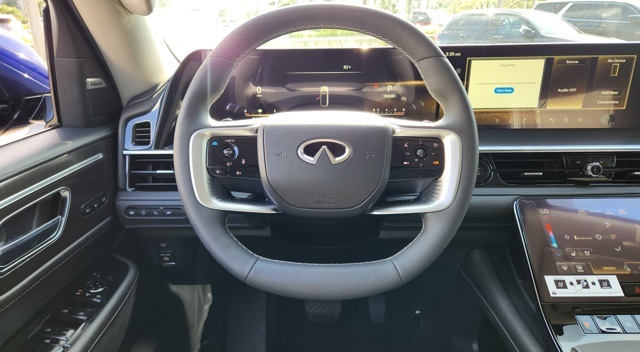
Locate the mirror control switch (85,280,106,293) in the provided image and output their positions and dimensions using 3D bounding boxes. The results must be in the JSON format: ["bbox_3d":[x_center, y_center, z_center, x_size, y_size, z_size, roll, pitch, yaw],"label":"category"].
[{"bbox_3d":[-0.349,0.173,0.665,0.030,0.012,0.030,0,20,0],"label":"mirror control switch"}]

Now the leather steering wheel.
[{"bbox_3d":[0.009,-0.032,0.563,0.385,0.375,0.100,0,-6,0],"label":"leather steering wheel"}]

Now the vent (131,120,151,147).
[{"bbox_3d":[-0.332,-0.079,0.790,0.038,0.050,0.030,-2,20,-6],"label":"vent"}]

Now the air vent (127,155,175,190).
[{"bbox_3d":[-0.274,-0.006,0.755,0.135,0.064,0.040,0,15,0],"label":"air vent"}]

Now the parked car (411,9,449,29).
[{"bbox_3d":[9.142,-13.066,35.500,1.900,1.700,4.700,13,23,31],"label":"parked car"}]

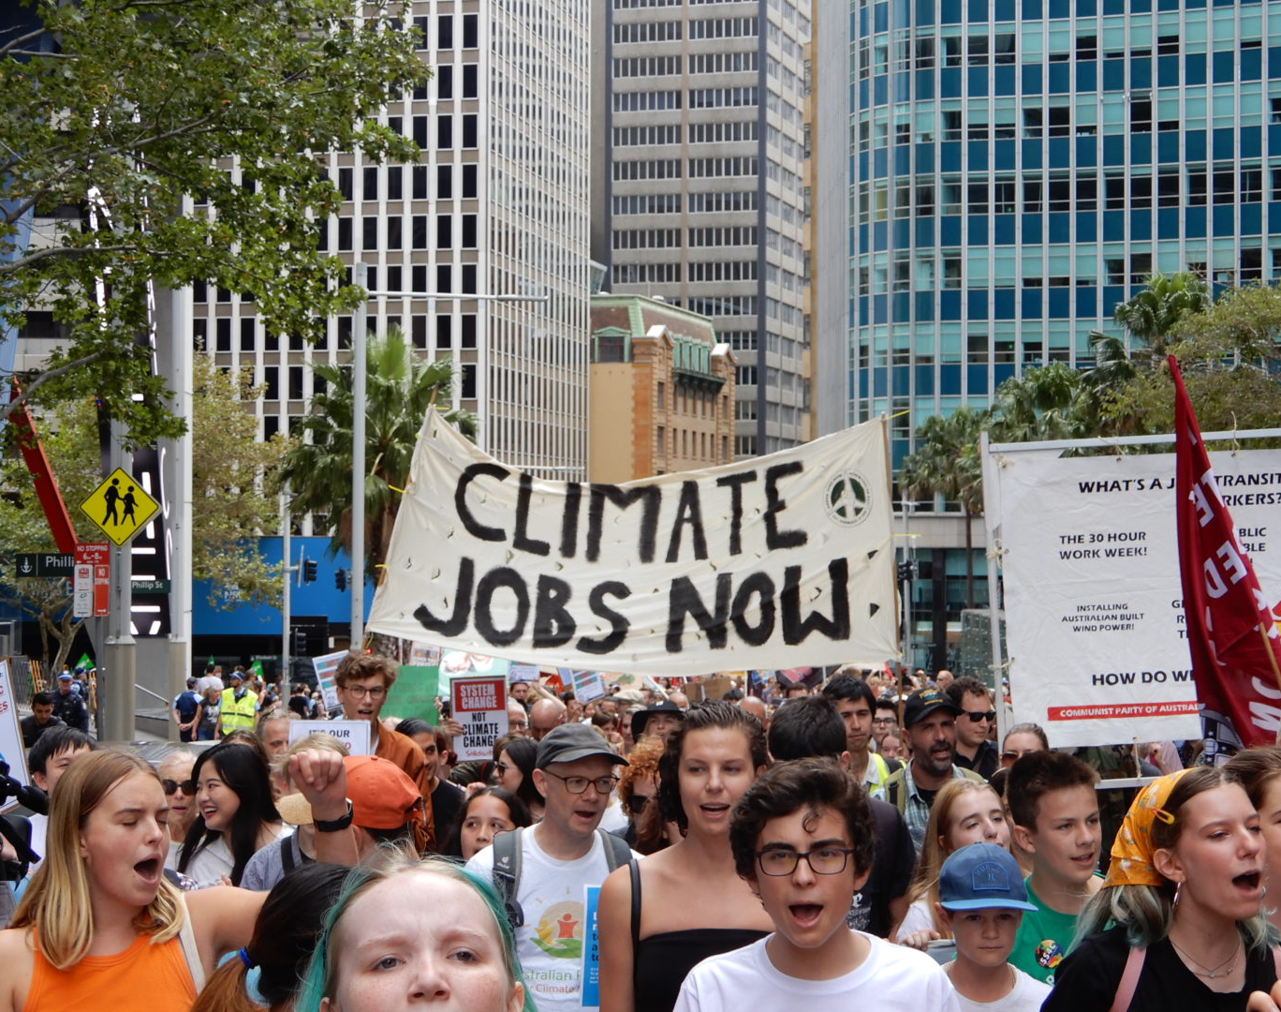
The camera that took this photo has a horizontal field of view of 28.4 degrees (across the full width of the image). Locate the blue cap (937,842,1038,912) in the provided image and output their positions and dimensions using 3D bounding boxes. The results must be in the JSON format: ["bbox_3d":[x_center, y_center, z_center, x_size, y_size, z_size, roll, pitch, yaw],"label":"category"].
[{"bbox_3d":[0.634,0.680,4.640,0.170,0.125,0.260,-1,6,-6],"label":"blue cap"}]

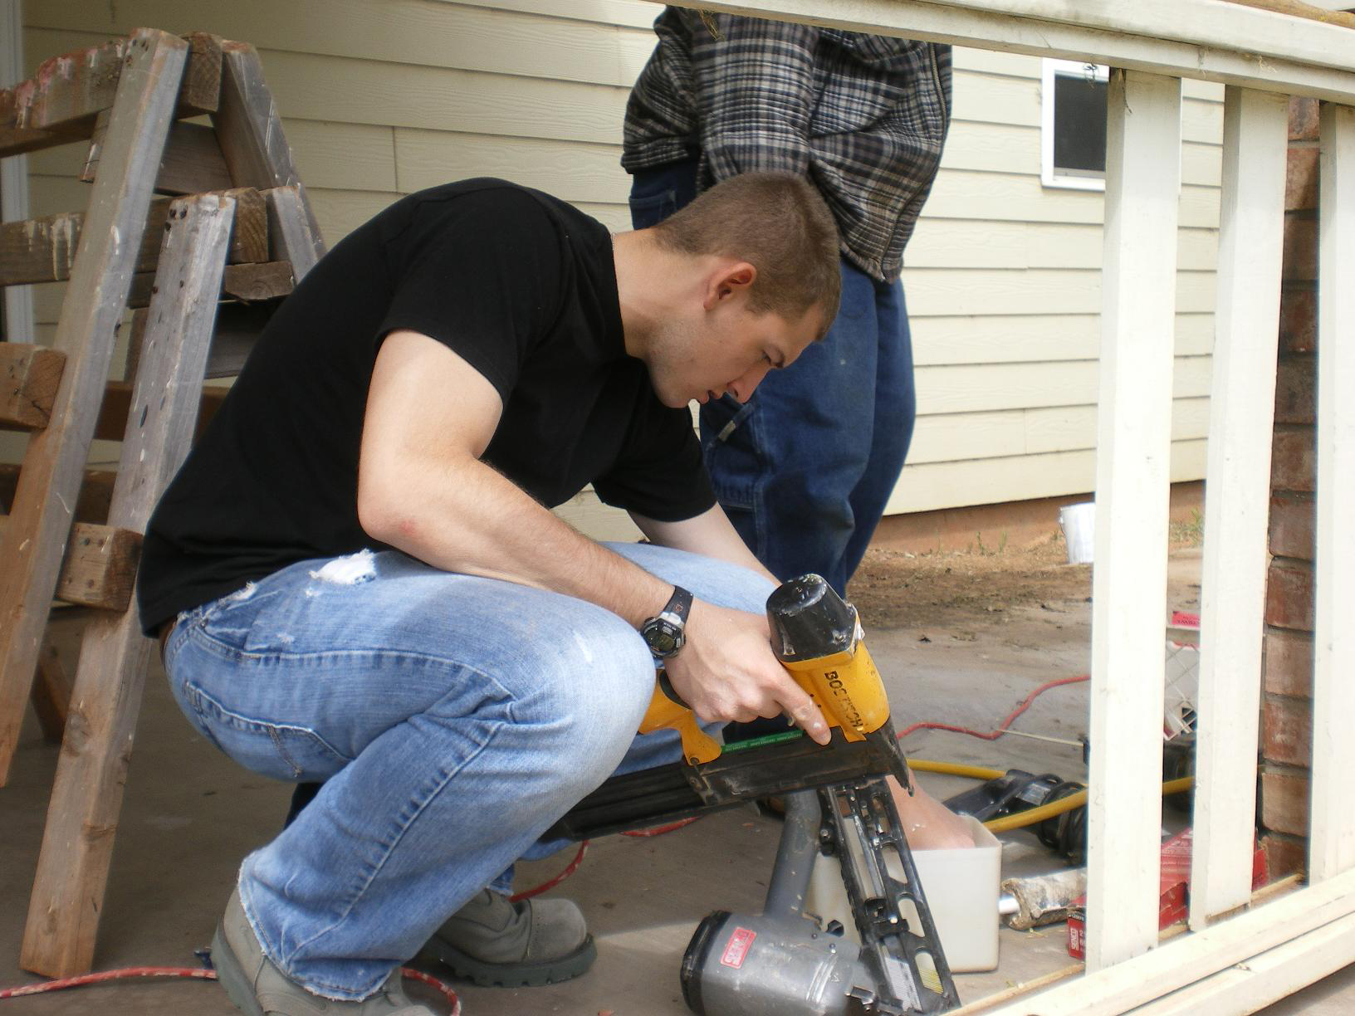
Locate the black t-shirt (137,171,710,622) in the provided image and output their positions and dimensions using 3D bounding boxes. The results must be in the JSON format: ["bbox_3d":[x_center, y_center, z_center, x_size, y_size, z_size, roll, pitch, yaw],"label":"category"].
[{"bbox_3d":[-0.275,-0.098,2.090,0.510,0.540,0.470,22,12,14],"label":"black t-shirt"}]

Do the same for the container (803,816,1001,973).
[{"bbox_3d":[0.264,0.469,2.267,0.212,0.154,0.132,-2,6,-11],"label":"container"}]

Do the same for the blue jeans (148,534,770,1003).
[{"bbox_3d":[-0.218,0.260,2.168,0.630,0.475,0.460,1,6,14],"label":"blue jeans"}]

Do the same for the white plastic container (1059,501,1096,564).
[{"bbox_3d":[1.299,0.077,6.020,0.195,0.190,0.195,-4,6,0],"label":"white plastic container"}]

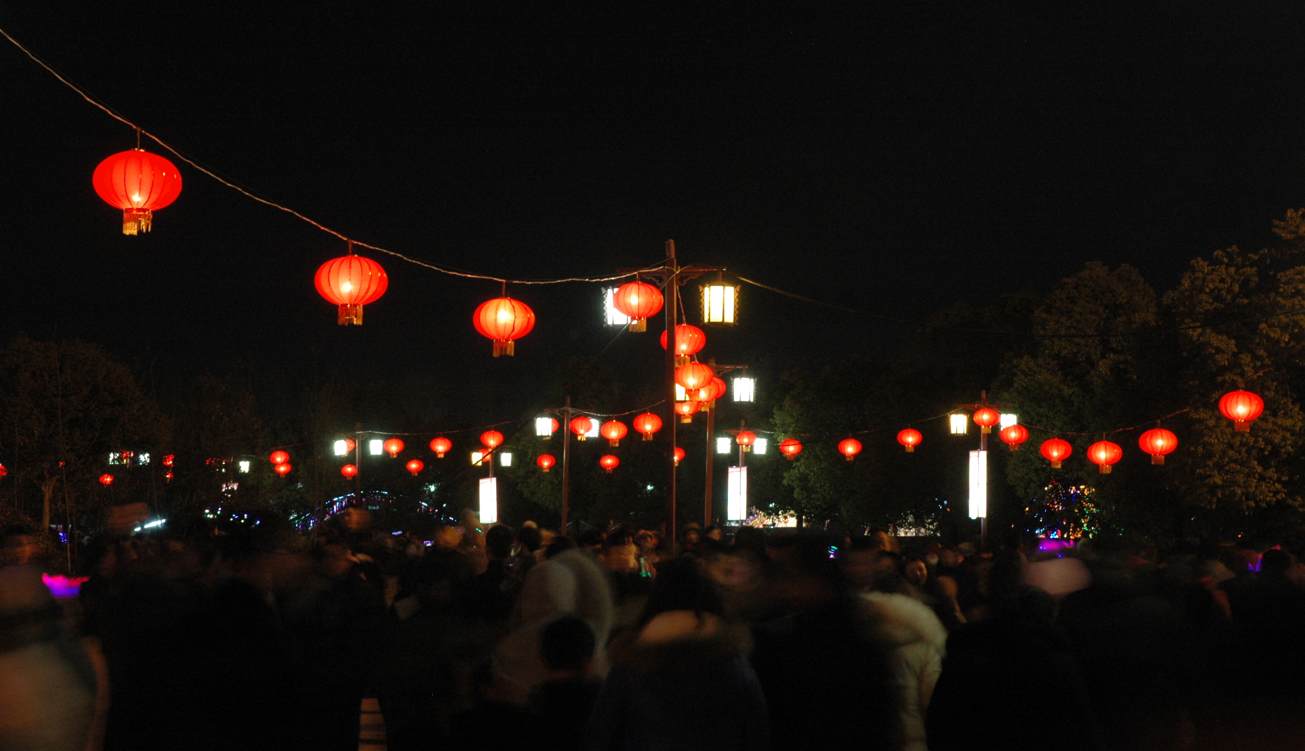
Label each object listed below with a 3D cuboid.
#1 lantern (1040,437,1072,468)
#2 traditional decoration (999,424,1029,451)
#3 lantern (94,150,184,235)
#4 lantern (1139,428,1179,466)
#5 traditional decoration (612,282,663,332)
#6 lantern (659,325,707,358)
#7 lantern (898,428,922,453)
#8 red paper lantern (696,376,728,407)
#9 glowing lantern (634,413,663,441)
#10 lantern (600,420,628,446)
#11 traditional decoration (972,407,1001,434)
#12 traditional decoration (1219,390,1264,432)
[{"bbox_3d":[7.274,1.407,50.870,0.560,0.526,0.560,0,-4,0],"label":"lantern"},{"bbox_3d":[7.251,1.252,56.630,0.560,0.526,0.560,0,-4,0],"label":"traditional decoration"},{"bbox_3d":[-3.700,-1.322,20.311,0.640,0.614,0.640,0,-3,0],"label":"lantern"},{"bbox_3d":[8.357,1.174,46.663,0.640,0.614,0.640,0,-3,0],"label":"lantern"},{"bbox_3d":[-0.173,-0.880,36.040,0.640,0.614,0.640,0,-3,0],"label":"traditional decoration"},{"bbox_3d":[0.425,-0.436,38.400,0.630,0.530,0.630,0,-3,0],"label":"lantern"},{"bbox_3d":[5.863,1.487,64.380,0.560,0.526,0.560,0,-4,0],"label":"lantern"},{"bbox_3d":[1.168,0.315,56.292,0.640,0.614,0.640,0,-3,0],"label":"red paper lantern"},{"bbox_3d":[-0.095,1.142,62.657,0.640,0.614,0.640,0,-3,0],"label":"glowing lantern"},{"bbox_3d":[-0.916,1.382,67.166,0.640,0.614,0.640,0,-3,0],"label":"lantern"},{"bbox_3d":[7.136,0.969,60.370,0.560,0.526,0.560,0,-4,0],"label":"traditional decoration"},{"bbox_3d":[8.443,0.511,40.484,0.640,0.614,0.640,0,-3,0],"label":"traditional decoration"}]

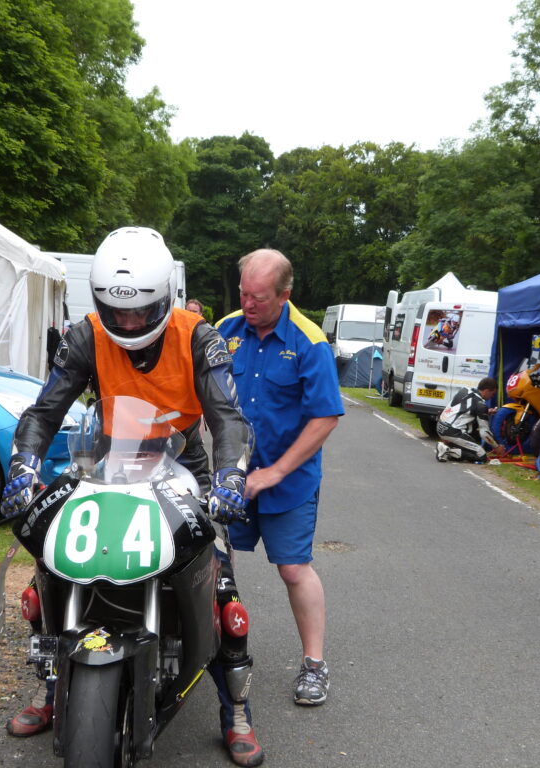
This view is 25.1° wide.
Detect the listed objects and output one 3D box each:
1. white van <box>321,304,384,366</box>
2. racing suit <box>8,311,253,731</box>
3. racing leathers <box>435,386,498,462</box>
[{"bbox_3d":[3.182,-1.399,41.170,2.000,2.500,5.400,3,2,-3],"label":"white van"},{"bbox_3d":[-0.426,0.456,4.004,0.760,1.380,0.800,4,3,10],"label":"racing suit"},{"bbox_3d":[2.397,0.487,14.779,0.700,0.920,0.520,2,3,-18],"label":"racing leathers"}]

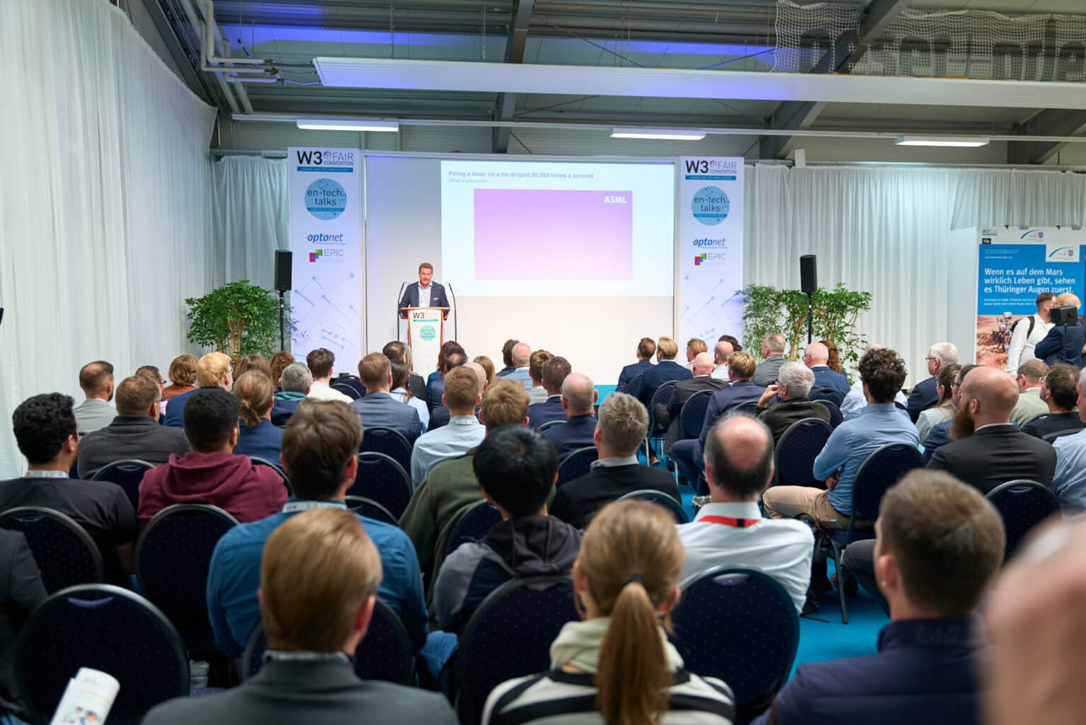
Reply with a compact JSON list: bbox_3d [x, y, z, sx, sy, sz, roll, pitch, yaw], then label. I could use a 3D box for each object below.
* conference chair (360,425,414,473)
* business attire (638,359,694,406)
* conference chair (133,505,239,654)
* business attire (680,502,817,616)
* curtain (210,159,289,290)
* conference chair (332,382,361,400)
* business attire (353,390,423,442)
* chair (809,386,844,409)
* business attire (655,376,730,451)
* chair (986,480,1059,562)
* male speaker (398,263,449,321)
[{"bbox_3d":[-1.007,0.801,5.677,0.440,0.885,0.550,0,3,-6],"label":"conference chair"},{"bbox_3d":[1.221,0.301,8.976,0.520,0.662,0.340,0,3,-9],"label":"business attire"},{"bbox_3d":[-1.241,0.913,3.442,0.440,0.885,0.550,0,3,-3],"label":"conference chair"},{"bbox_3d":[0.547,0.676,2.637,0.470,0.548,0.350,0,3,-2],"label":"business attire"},{"bbox_3d":[-4.401,-1.201,13.955,1.400,3.900,0.200,0,3,-7],"label":"curtain"},{"bbox_3d":[-1.941,0.643,8.772,0.450,0.920,0.560,0,3,-6],"label":"conference chair"},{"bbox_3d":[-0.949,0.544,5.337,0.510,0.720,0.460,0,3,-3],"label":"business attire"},{"bbox_3d":[2.490,0.658,8.347,0.460,0.890,0.570,-1,3,-11],"label":"chair"},{"bbox_3d":[1.221,0.536,7.660,0.530,0.900,0.680,-2,4,-28],"label":"business attire"},{"bbox_3d":[1.871,0.895,3.931,0.440,0.885,0.550,-1,3,-16],"label":"chair"},{"bbox_3d":[-1.425,-0.328,10.899,0.600,1.740,0.420,0,3,-5],"label":"male speaker"}]

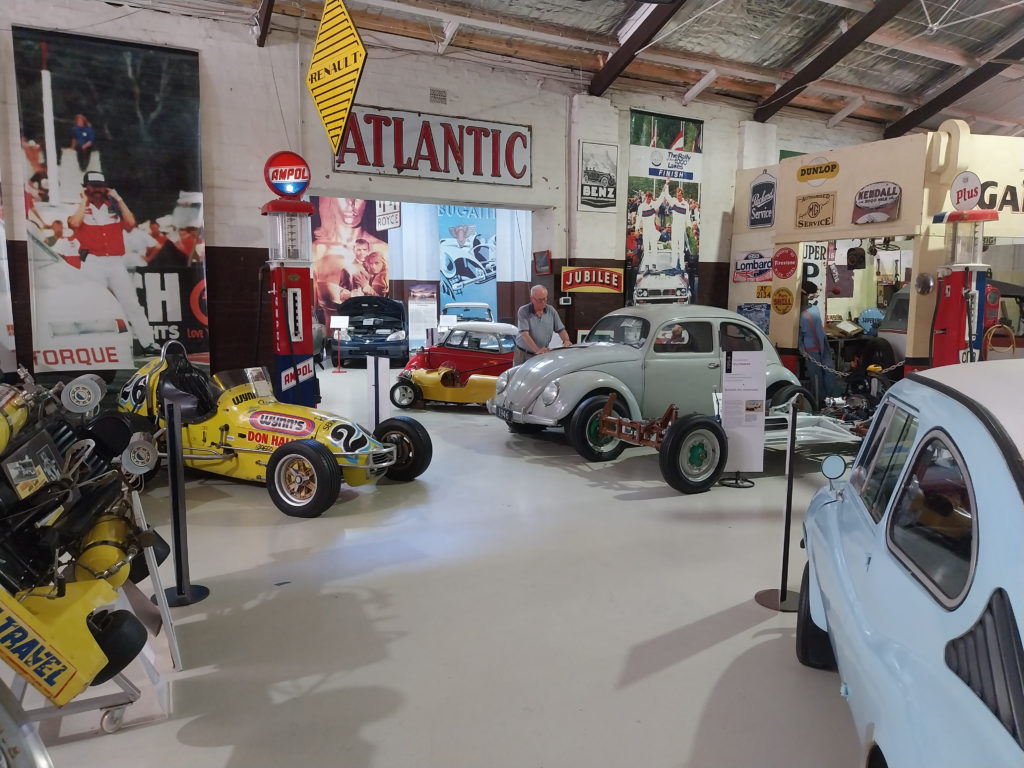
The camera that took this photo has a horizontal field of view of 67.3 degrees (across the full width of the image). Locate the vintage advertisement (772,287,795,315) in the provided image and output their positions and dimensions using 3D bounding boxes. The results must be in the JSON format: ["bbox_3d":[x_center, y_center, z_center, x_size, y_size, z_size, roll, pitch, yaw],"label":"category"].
[{"bbox_3d":[3.727,-1.139,10.584,0.020,0.376,0.382,-3,8,-29],"label":"vintage advertisement"}]

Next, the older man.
[{"bbox_3d":[0.297,-0.290,8.917,0.600,1.701,0.500,-3,8,-25],"label":"older man"}]

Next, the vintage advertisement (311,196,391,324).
[{"bbox_3d":[-4.400,-3.343,21.009,2.188,4.200,0.030,-3,8,-27],"label":"vintage advertisement"}]

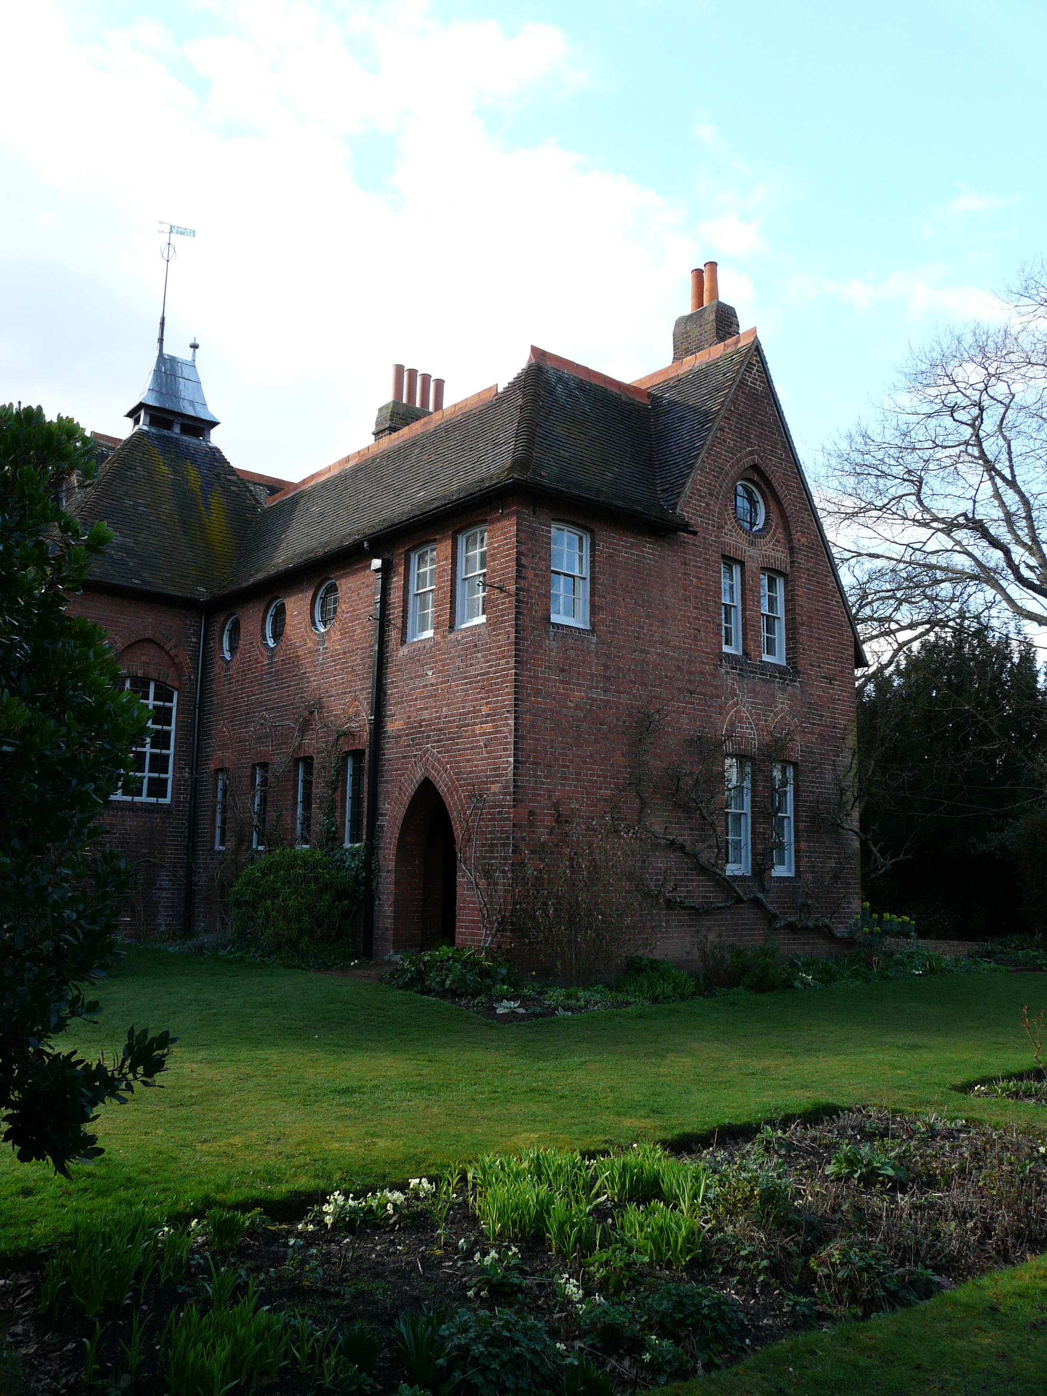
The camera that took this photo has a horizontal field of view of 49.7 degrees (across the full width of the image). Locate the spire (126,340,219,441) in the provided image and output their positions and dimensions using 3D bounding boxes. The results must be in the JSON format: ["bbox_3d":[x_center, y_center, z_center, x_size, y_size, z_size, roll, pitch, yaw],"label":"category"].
[{"bbox_3d":[-7.262,-6.465,23.502,1.640,2.250,0.970,8,-12,-39],"label":"spire"}]

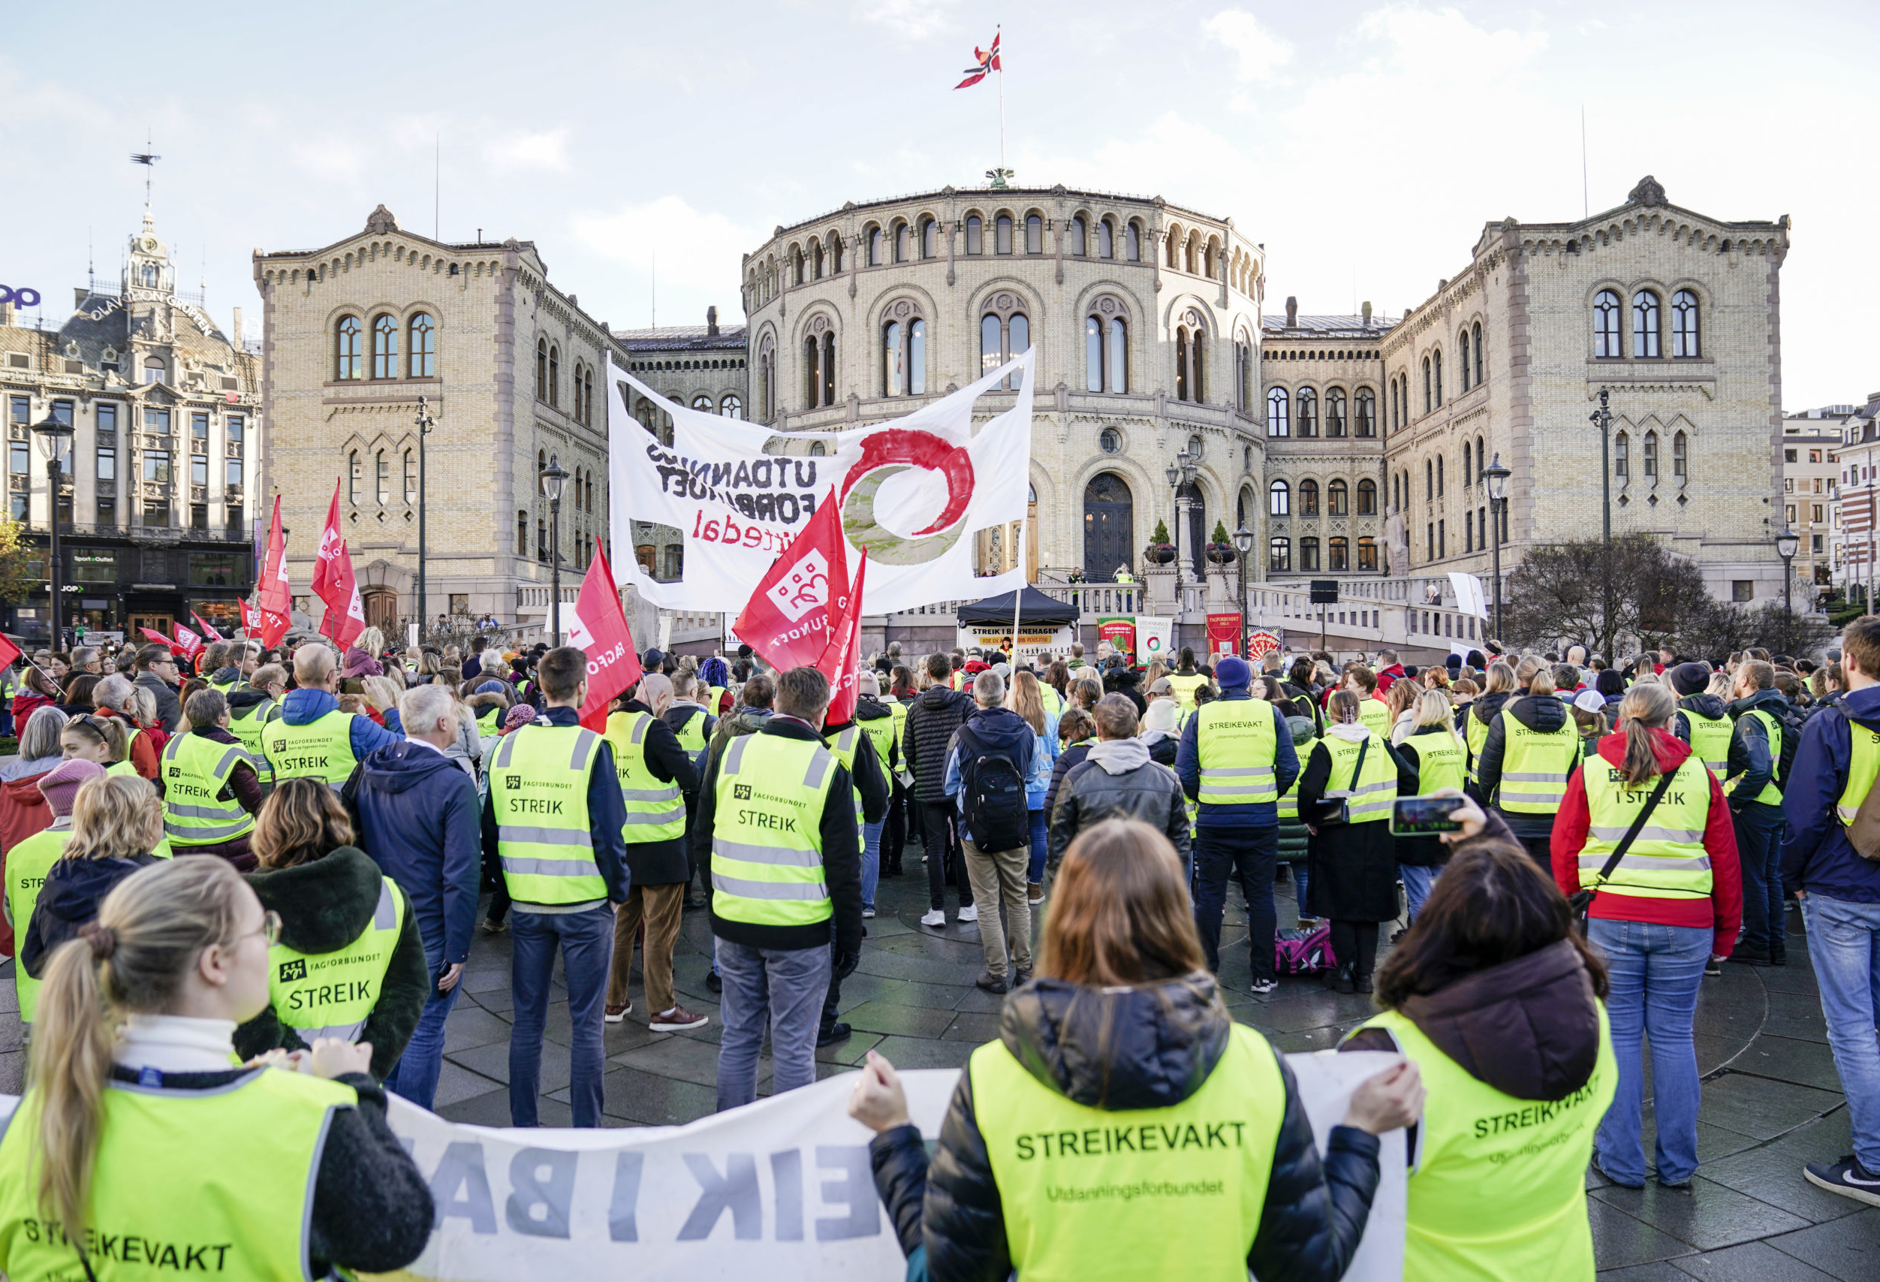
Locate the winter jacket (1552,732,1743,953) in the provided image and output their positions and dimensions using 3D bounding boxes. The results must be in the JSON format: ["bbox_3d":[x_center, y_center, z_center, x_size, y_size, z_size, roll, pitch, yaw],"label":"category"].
[{"bbox_3d":[2.440,0.693,4.430,0.570,0.760,0.340,-1,-1,15],"label":"winter jacket"}]

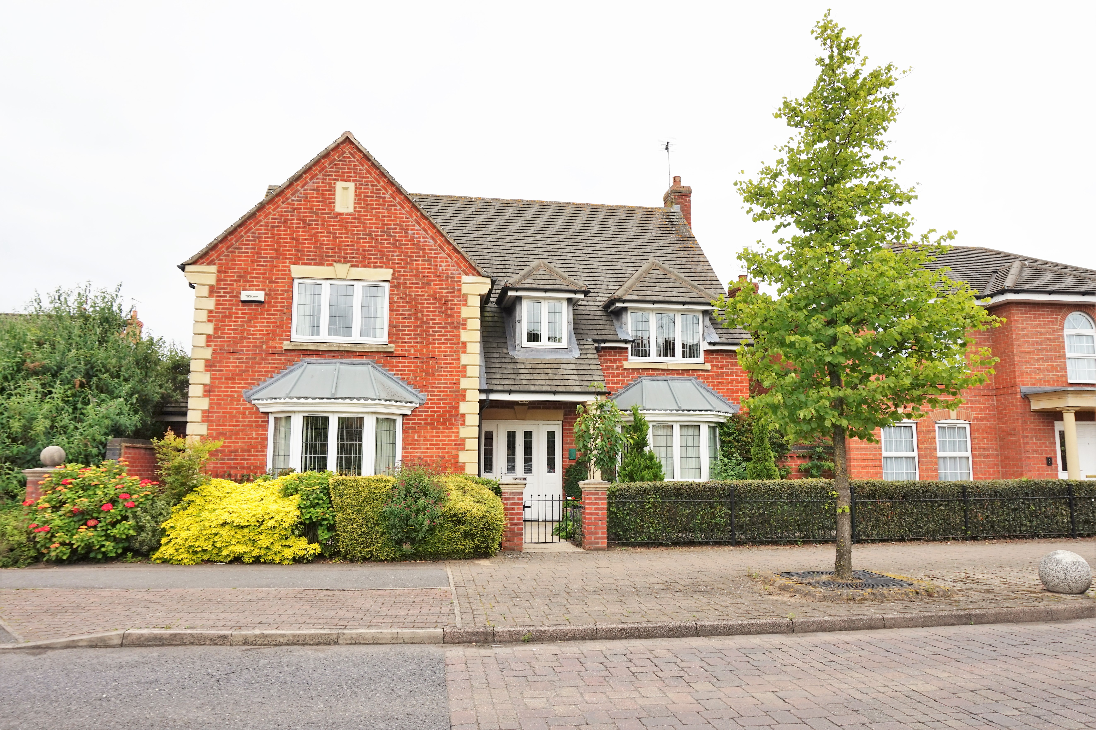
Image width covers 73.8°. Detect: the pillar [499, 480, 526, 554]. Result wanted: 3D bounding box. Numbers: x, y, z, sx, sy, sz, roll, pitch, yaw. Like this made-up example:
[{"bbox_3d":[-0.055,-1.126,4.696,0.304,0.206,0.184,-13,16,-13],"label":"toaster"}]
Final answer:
[{"bbox_3d":[-0.558,2.319,11.307,0.420,1.067,0.420,1,-7,-9],"label":"pillar"}]

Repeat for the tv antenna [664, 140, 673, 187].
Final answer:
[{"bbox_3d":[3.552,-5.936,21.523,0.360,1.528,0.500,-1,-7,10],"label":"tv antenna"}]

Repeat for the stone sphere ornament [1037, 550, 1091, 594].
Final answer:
[{"bbox_3d":[5.601,2.245,7.914,0.470,0.465,0.470,1,-7,-9],"label":"stone sphere ornament"}]

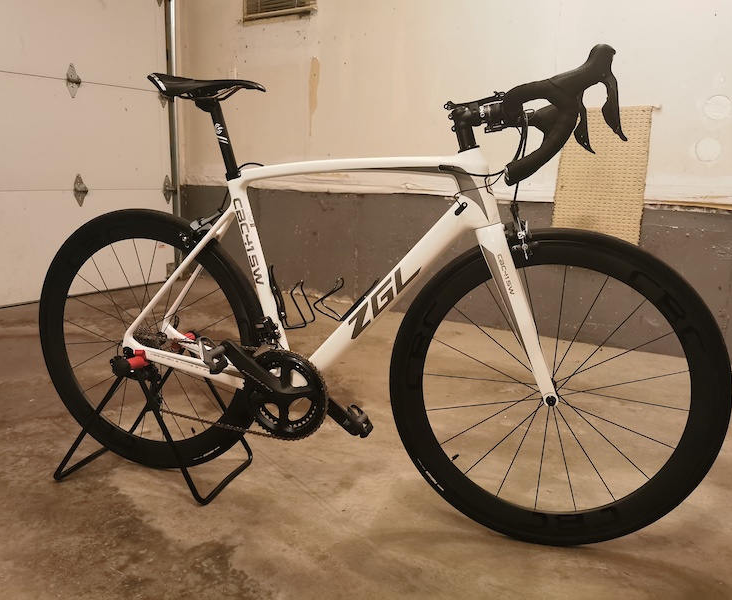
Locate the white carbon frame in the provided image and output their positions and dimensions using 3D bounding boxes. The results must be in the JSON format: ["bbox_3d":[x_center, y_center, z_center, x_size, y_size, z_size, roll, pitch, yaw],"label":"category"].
[{"bbox_3d":[-0.086,-0.042,1.385,1.010,0.588,0.140,5,12,17],"label":"white carbon frame"}]

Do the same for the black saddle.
[{"bbox_3d":[-0.345,-0.473,1.388,0.272,0.065,0.138,5,12,17],"label":"black saddle"}]

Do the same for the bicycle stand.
[{"bbox_3d":[-0.536,0.279,1.595,0.425,0.330,0.310,5,12,17],"label":"bicycle stand"}]

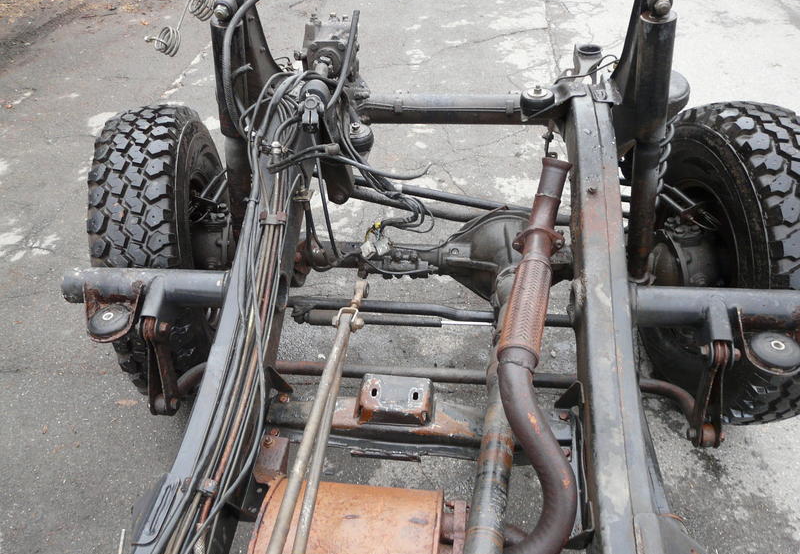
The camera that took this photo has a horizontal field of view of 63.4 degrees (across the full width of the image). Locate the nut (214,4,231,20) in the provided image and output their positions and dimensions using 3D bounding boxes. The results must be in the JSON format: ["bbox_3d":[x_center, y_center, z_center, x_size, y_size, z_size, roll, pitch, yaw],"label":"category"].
[{"bbox_3d":[-0.362,-0.539,1.313,0.026,0.026,0.015,0,39,4],"label":"nut"}]

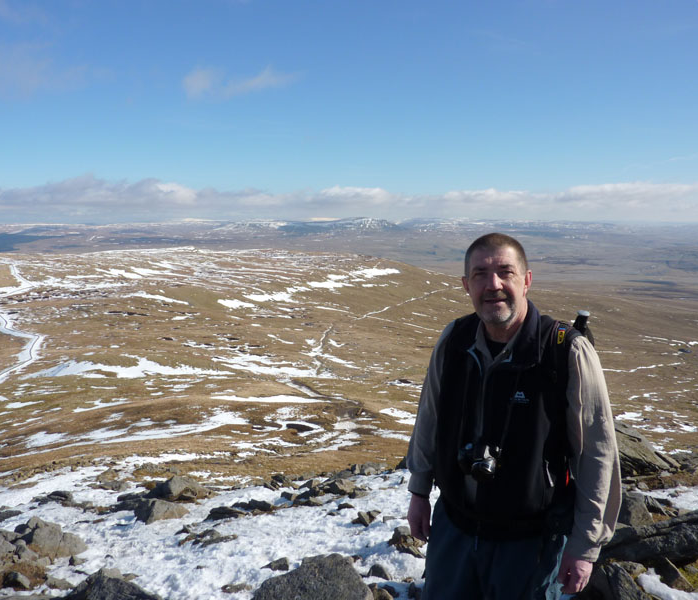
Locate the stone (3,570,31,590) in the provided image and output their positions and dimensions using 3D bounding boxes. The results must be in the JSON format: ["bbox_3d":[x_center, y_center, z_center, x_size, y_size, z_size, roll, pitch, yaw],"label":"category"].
[{"bbox_3d":[-2.008,1.699,3.500,0.165,0.092,0.114,-5,10,-32],"label":"stone"}]

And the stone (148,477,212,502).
[{"bbox_3d":[-1.502,1.689,5.150,0.524,0.193,0.317,-3,9,-17],"label":"stone"}]

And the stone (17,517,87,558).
[{"bbox_3d":[-2.053,1.644,4.000,0.466,0.239,0.308,-5,10,-29],"label":"stone"}]

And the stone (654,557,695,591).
[{"bbox_3d":[1.718,1.444,3.050,0.194,0.147,0.123,5,10,31],"label":"stone"}]

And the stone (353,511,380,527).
[{"bbox_3d":[0.136,1.702,4.500,0.223,0.097,0.132,0,9,2],"label":"stone"}]

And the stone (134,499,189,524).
[{"bbox_3d":[-1.493,1.684,4.600,0.427,0.166,0.264,-3,9,-19],"label":"stone"}]

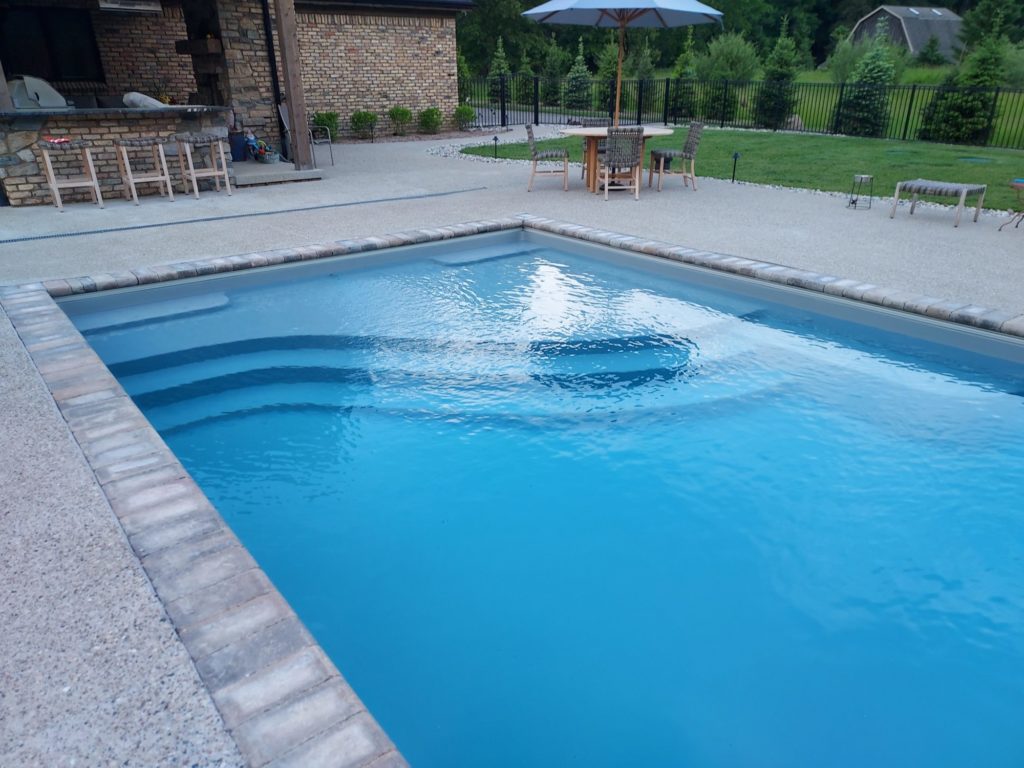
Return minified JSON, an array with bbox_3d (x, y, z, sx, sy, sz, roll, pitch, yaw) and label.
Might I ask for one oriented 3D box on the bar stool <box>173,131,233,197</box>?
[{"bbox_3d":[-4.047,-2.873,9.331,0.470,0.760,0.520,-18,29,-35],"label":"bar stool"}]

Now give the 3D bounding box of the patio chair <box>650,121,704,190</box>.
[{"bbox_3d":[2.211,-3.066,9.557,0.570,0.850,0.500,-2,23,-5],"label":"patio chair"}]

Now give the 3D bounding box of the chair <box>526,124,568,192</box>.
[{"bbox_3d":[0.487,-3.060,9.574,0.570,0.850,0.500,0,23,1],"label":"chair"}]

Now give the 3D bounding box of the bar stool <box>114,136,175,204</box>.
[{"bbox_3d":[-4.593,-2.680,8.888,0.470,0.760,0.520,-19,29,-36],"label":"bar stool"}]

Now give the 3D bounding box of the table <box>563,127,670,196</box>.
[{"bbox_3d":[1.423,-3.047,9.655,1.530,0.750,1.530,0,23,0],"label":"table"}]

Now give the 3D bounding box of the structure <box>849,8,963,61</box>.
[{"bbox_3d":[37.407,-32.648,66.931,8.600,5.100,9.800,-11,25,-23],"label":"structure"}]

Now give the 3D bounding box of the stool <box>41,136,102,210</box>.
[{"bbox_3d":[-5.234,-2.484,8.440,0.470,0.760,0.520,-16,28,-33],"label":"stool"}]

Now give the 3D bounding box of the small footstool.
[{"bbox_3d":[4.412,-1.889,7.370,0.460,0.370,0.690,-17,28,-33],"label":"small footstool"}]

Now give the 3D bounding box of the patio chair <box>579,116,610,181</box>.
[{"bbox_3d":[1.241,-3.373,10.296,0.500,0.850,0.570,-3,23,-6],"label":"patio chair"}]

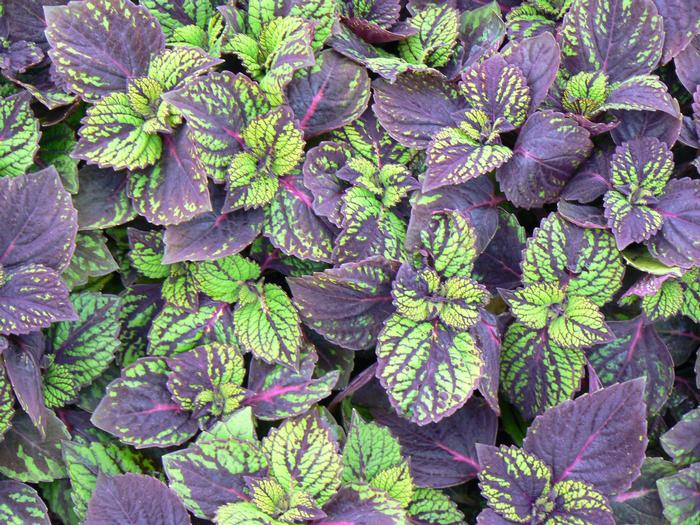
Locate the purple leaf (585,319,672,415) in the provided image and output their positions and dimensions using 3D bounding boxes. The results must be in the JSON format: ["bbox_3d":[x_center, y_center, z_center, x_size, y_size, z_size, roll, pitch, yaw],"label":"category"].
[{"bbox_3d":[0.169,0.064,1.591,0.054,0.013,0.068,14,67,6],"label":"purple leaf"}]

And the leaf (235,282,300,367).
[{"bbox_3d":[-0.046,0.035,1.481,0.036,0.009,0.053,-23,78,-12],"label":"leaf"}]

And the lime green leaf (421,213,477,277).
[{"bbox_3d":[0.056,-0.010,1.507,0.036,0.009,0.061,5,45,3],"label":"lime green leaf"}]

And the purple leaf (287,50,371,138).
[{"bbox_3d":[-0.015,-0.109,1.704,0.054,0.013,0.073,15,52,4],"label":"purple leaf"}]

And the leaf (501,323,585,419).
[{"bbox_3d":[0.114,0.066,1.564,0.051,0.013,0.061,11,76,3],"label":"leaf"}]

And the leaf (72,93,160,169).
[{"bbox_3d":[-0.150,-0.079,1.657,0.056,0.014,0.061,-24,64,1],"label":"leaf"}]

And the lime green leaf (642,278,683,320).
[{"bbox_3d":[0.192,0.022,1.599,0.024,0.006,0.032,33,70,13],"label":"lime green leaf"}]

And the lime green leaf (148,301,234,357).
[{"bbox_3d":[-0.100,0.043,1.652,0.060,0.017,0.044,-26,66,-12],"label":"lime green leaf"}]

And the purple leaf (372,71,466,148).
[{"bbox_3d":[0.046,-0.100,1.713,0.063,0.020,0.052,10,61,12],"label":"purple leaf"}]

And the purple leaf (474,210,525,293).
[{"bbox_3d":[0.083,-0.007,1.554,0.051,0.013,0.049,31,68,20],"label":"purple leaf"}]

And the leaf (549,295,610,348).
[{"bbox_3d":[0.139,0.038,1.564,0.042,0.009,0.037,25,64,-1],"label":"leaf"}]

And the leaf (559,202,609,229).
[{"bbox_3d":[0.153,-0.031,1.690,0.043,0.016,0.034,5,27,10],"label":"leaf"}]

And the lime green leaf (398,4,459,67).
[{"bbox_3d":[0.048,-0.137,1.596,0.036,0.009,0.048,17,57,8],"label":"lime green leaf"}]

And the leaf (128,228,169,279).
[{"bbox_3d":[-0.116,-0.005,1.522,0.042,0.007,0.028,34,67,33],"label":"leaf"}]

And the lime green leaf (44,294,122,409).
[{"bbox_3d":[-0.151,0.047,1.497,0.049,0.013,0.059,40,64,17],"label":"lime green leaf"}]

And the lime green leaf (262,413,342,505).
[{"bbox_3d":[-0.026,0.110,1.521,0.048,0.012,0.052,16,66,4],"label":"lime green leaf"}]

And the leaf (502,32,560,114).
[{"bbox_3d":[0.116,-0.124,1.708,0.036,0.009,0.070,17,58,0],"label":"leaf"}]

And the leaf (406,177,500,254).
[{"bbox_3d":[0.067,-0.029,1.693,0.064,0.020,0.056,-14,67,-6],"label":"leaf"}]

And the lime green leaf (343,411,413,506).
[{"bbox_3d":[0.014,0.112,1.589,0.043,0.015,0.056,-12,70,-5],"label":"lime green leaf"}]

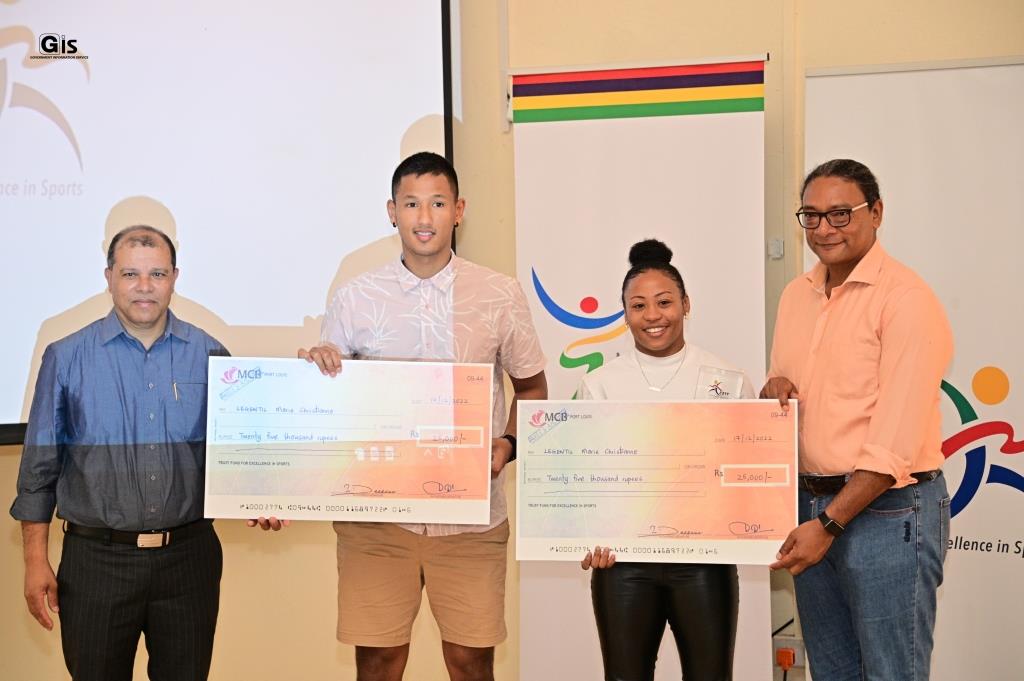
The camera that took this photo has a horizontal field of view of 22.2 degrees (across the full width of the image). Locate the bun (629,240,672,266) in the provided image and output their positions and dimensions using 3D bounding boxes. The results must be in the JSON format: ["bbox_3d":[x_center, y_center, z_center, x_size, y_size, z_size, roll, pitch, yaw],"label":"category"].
[{"bbox_3d":[0.340,-0.216,6.420,0.107,0.072,0.100,0,1,0],"label":"bun"}]

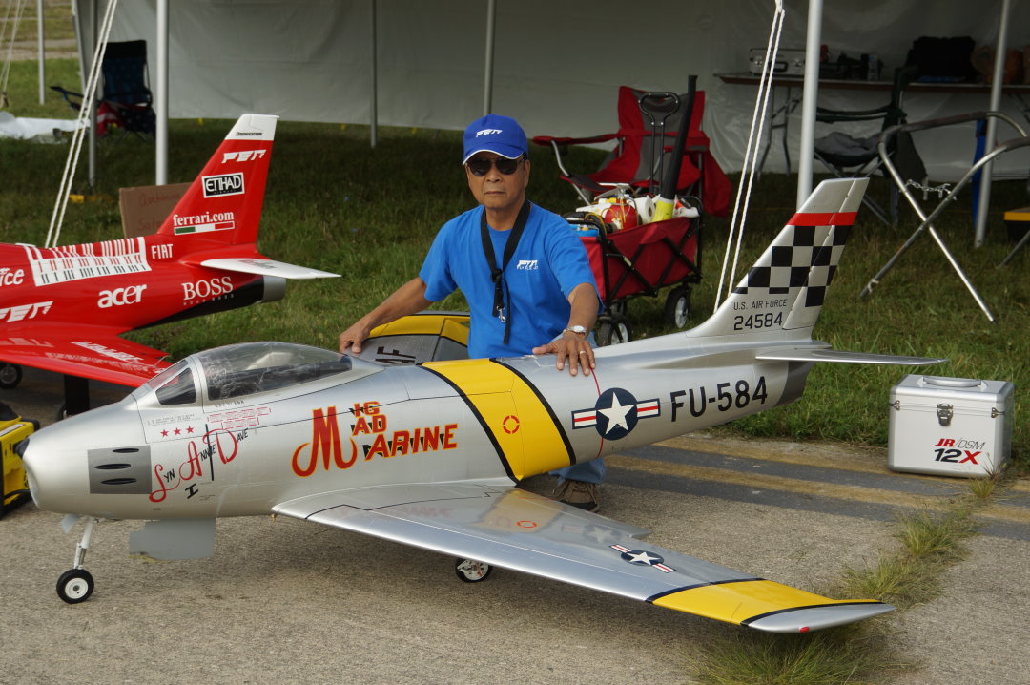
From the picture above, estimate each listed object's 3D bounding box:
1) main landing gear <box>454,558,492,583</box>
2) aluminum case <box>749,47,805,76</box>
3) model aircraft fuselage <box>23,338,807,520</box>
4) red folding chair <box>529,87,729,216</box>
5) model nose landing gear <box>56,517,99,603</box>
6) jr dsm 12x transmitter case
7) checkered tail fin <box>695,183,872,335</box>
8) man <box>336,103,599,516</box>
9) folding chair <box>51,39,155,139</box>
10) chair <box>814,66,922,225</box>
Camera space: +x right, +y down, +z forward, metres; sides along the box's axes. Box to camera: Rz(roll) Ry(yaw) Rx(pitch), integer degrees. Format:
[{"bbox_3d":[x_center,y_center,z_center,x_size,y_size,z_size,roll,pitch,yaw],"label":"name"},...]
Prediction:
[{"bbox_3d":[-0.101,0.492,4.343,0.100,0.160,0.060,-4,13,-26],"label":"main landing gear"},{"bbox_3d":[1.873,-1.982,12.950,0.440,0.180,0.330,3,12,4],"label":"aluminum case"},{"bbox_3d":[-0.147,0.161,4.469,2.080,0.425,0.320,-5,17,-26],"label":"model aircraft fuselage"},{"bbox_3d":[0.581,-0.841,9.060,0.830,0.870,0.620,12,16,40],"label":"red folding chair"},{"bbox_3d":[-0.978,0.487,4.117,0.105,0.200,0.045,-4,13,-26],"label":"model nose landing gear"},{"bbox_3d":[1.317,0.247,5.526,0.330,0.255,0.240,6,13,19],"label":"jr dsm 12x transmitter case"},{"bbox_3d":[0.692,-0.209,4.792,0.500,0.430,0.050,-5,17,-26],"label":"checkered tail fin"},{"bbox_3d":[-0.087,-0.101,5.023,0.750,1.040,0.650,3,12,3],"label":"man"},{"bbox_3d":[-3.157,-1.959,14.100,0.820,0.840,0.620,8,13,24],"label":"folding chair"},{"bbox_3d":[2.059,-1.175,10.806,0.620,0.910,0.800,3,12,3],"label":"chair"}]

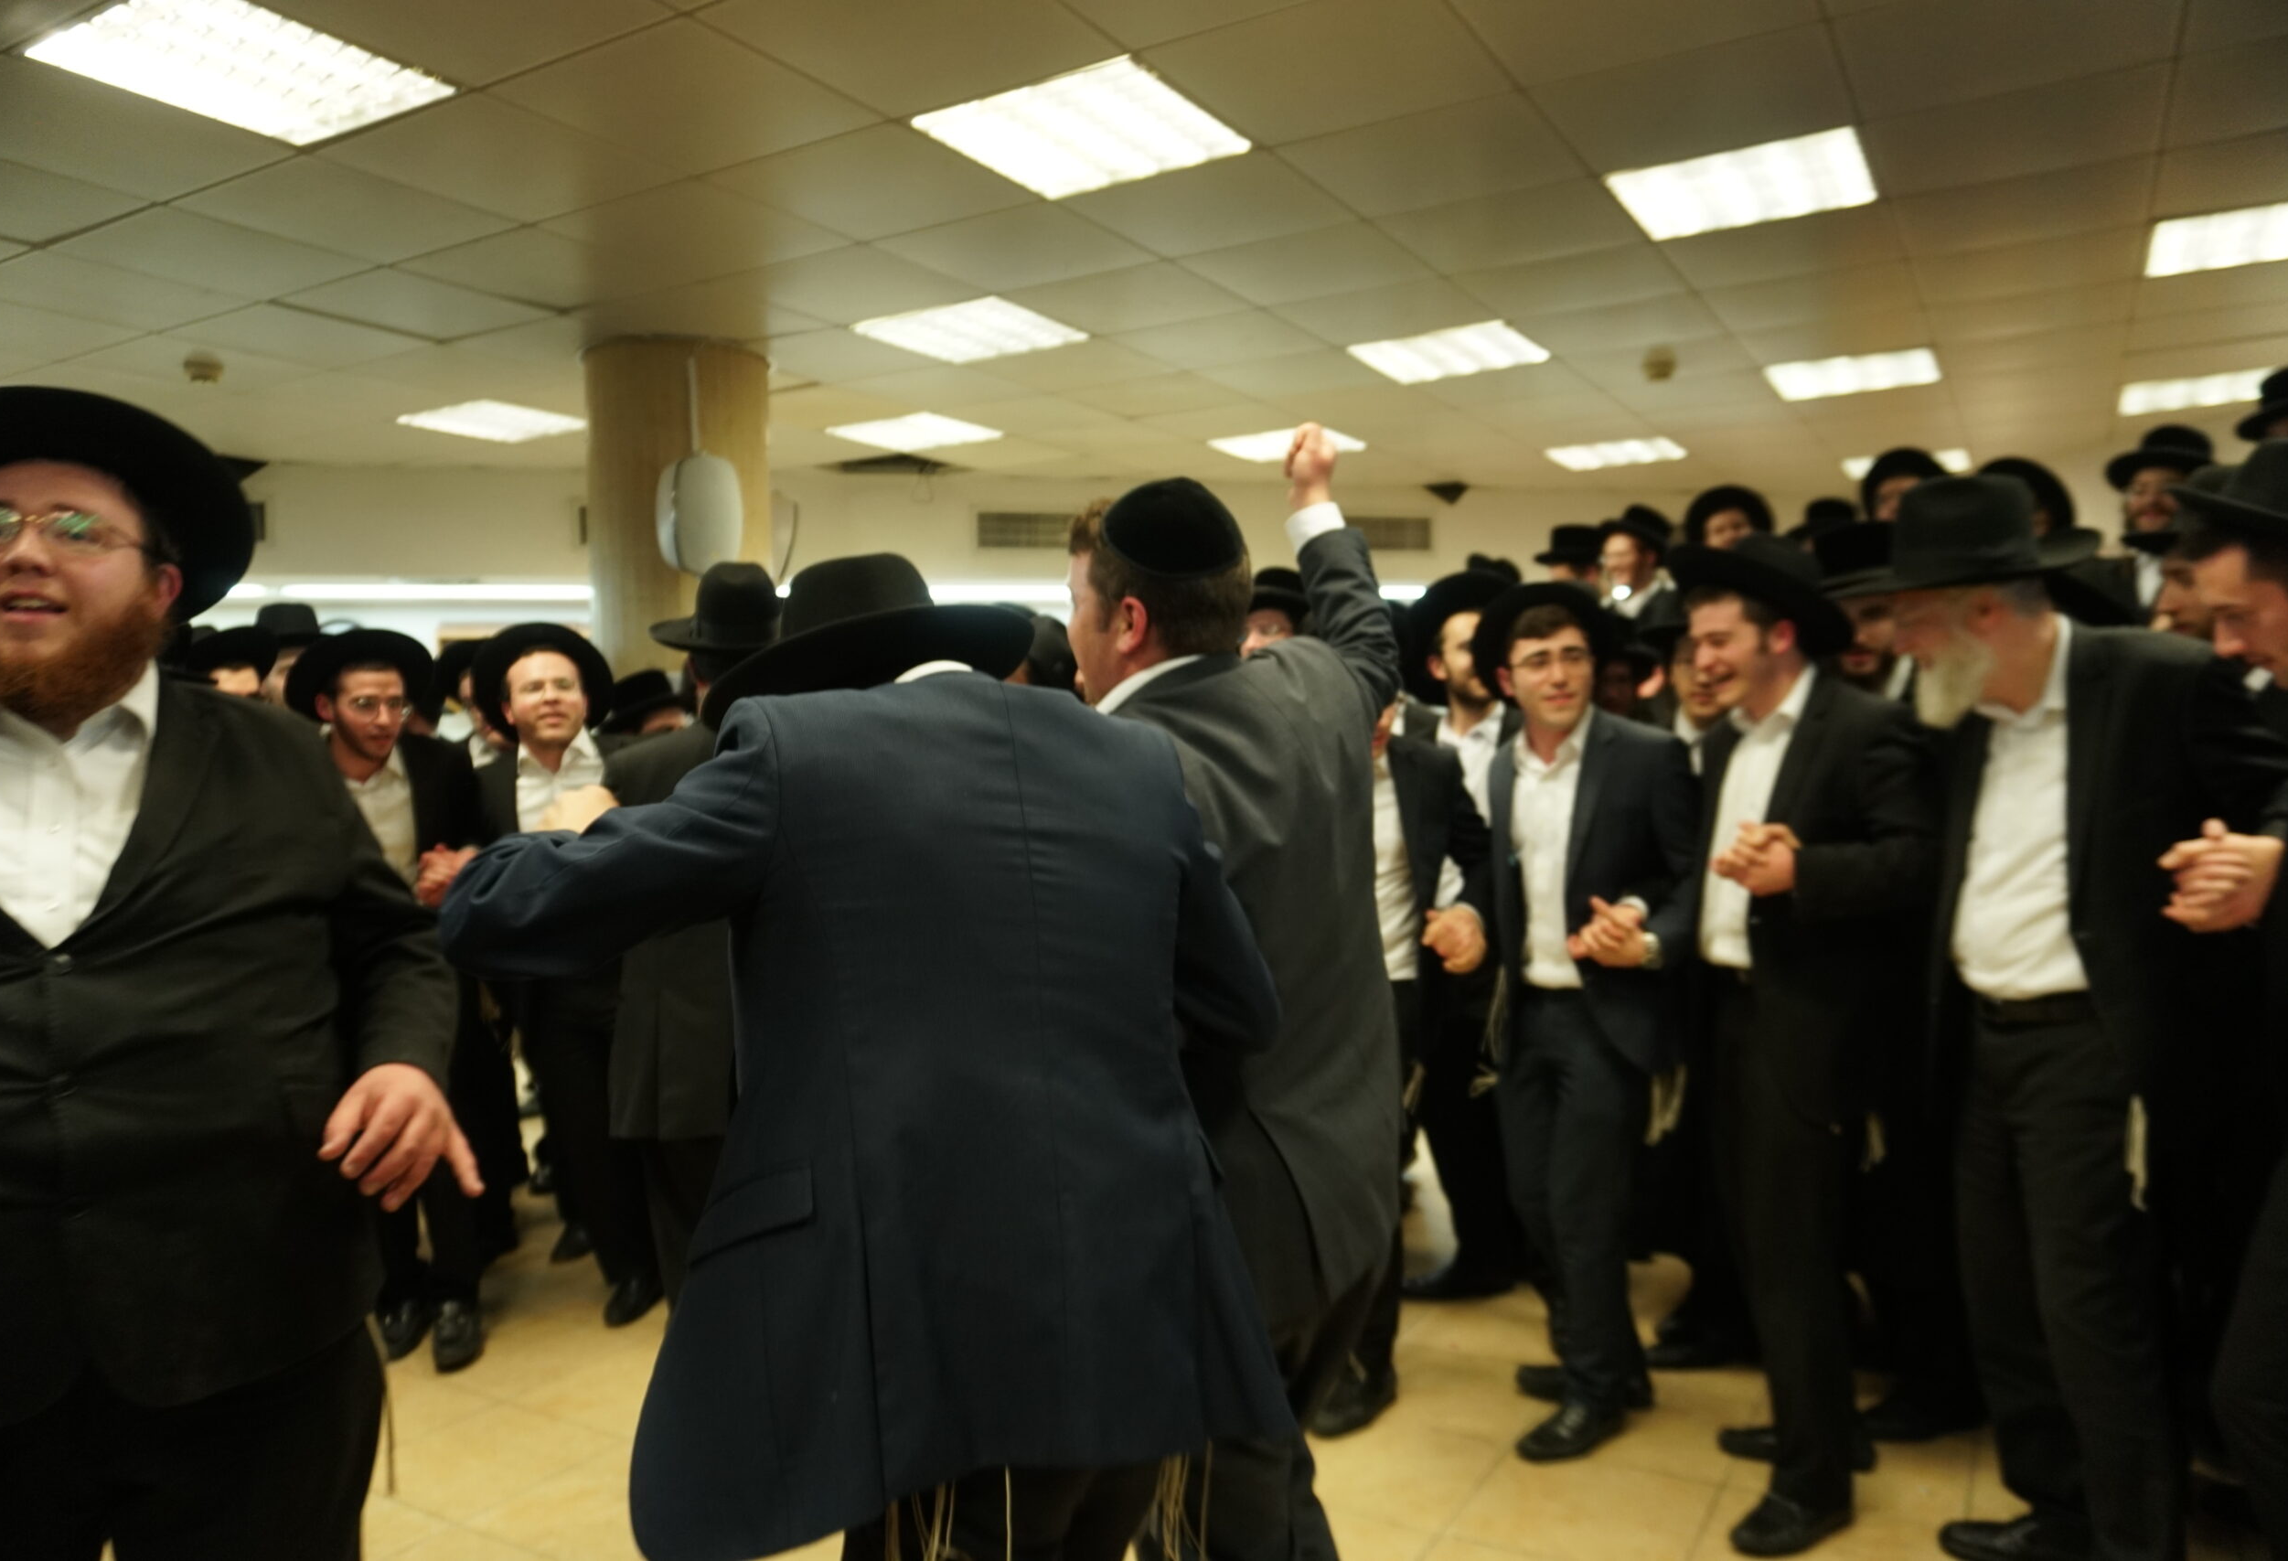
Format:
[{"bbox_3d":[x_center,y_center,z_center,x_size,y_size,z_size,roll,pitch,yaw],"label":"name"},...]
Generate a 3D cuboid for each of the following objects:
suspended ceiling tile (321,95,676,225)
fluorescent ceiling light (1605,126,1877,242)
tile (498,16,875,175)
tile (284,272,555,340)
[{"bbox_3d":[-1.469,-1.425,3.597,0.600,0.020,0.600,0,2,31],"label":"suspended ceiling tile"},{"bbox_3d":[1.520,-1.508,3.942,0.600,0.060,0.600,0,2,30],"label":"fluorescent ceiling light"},{"bbox_3d":[-0.951,-1.435,3.297,0.600,0.020,0.600,0,2,31],"label":"tile"},{"bbox_3d":[-2.196,-1.437,4.722,0.600,0.020,0.600,0,2,30],"label":"tile"}]

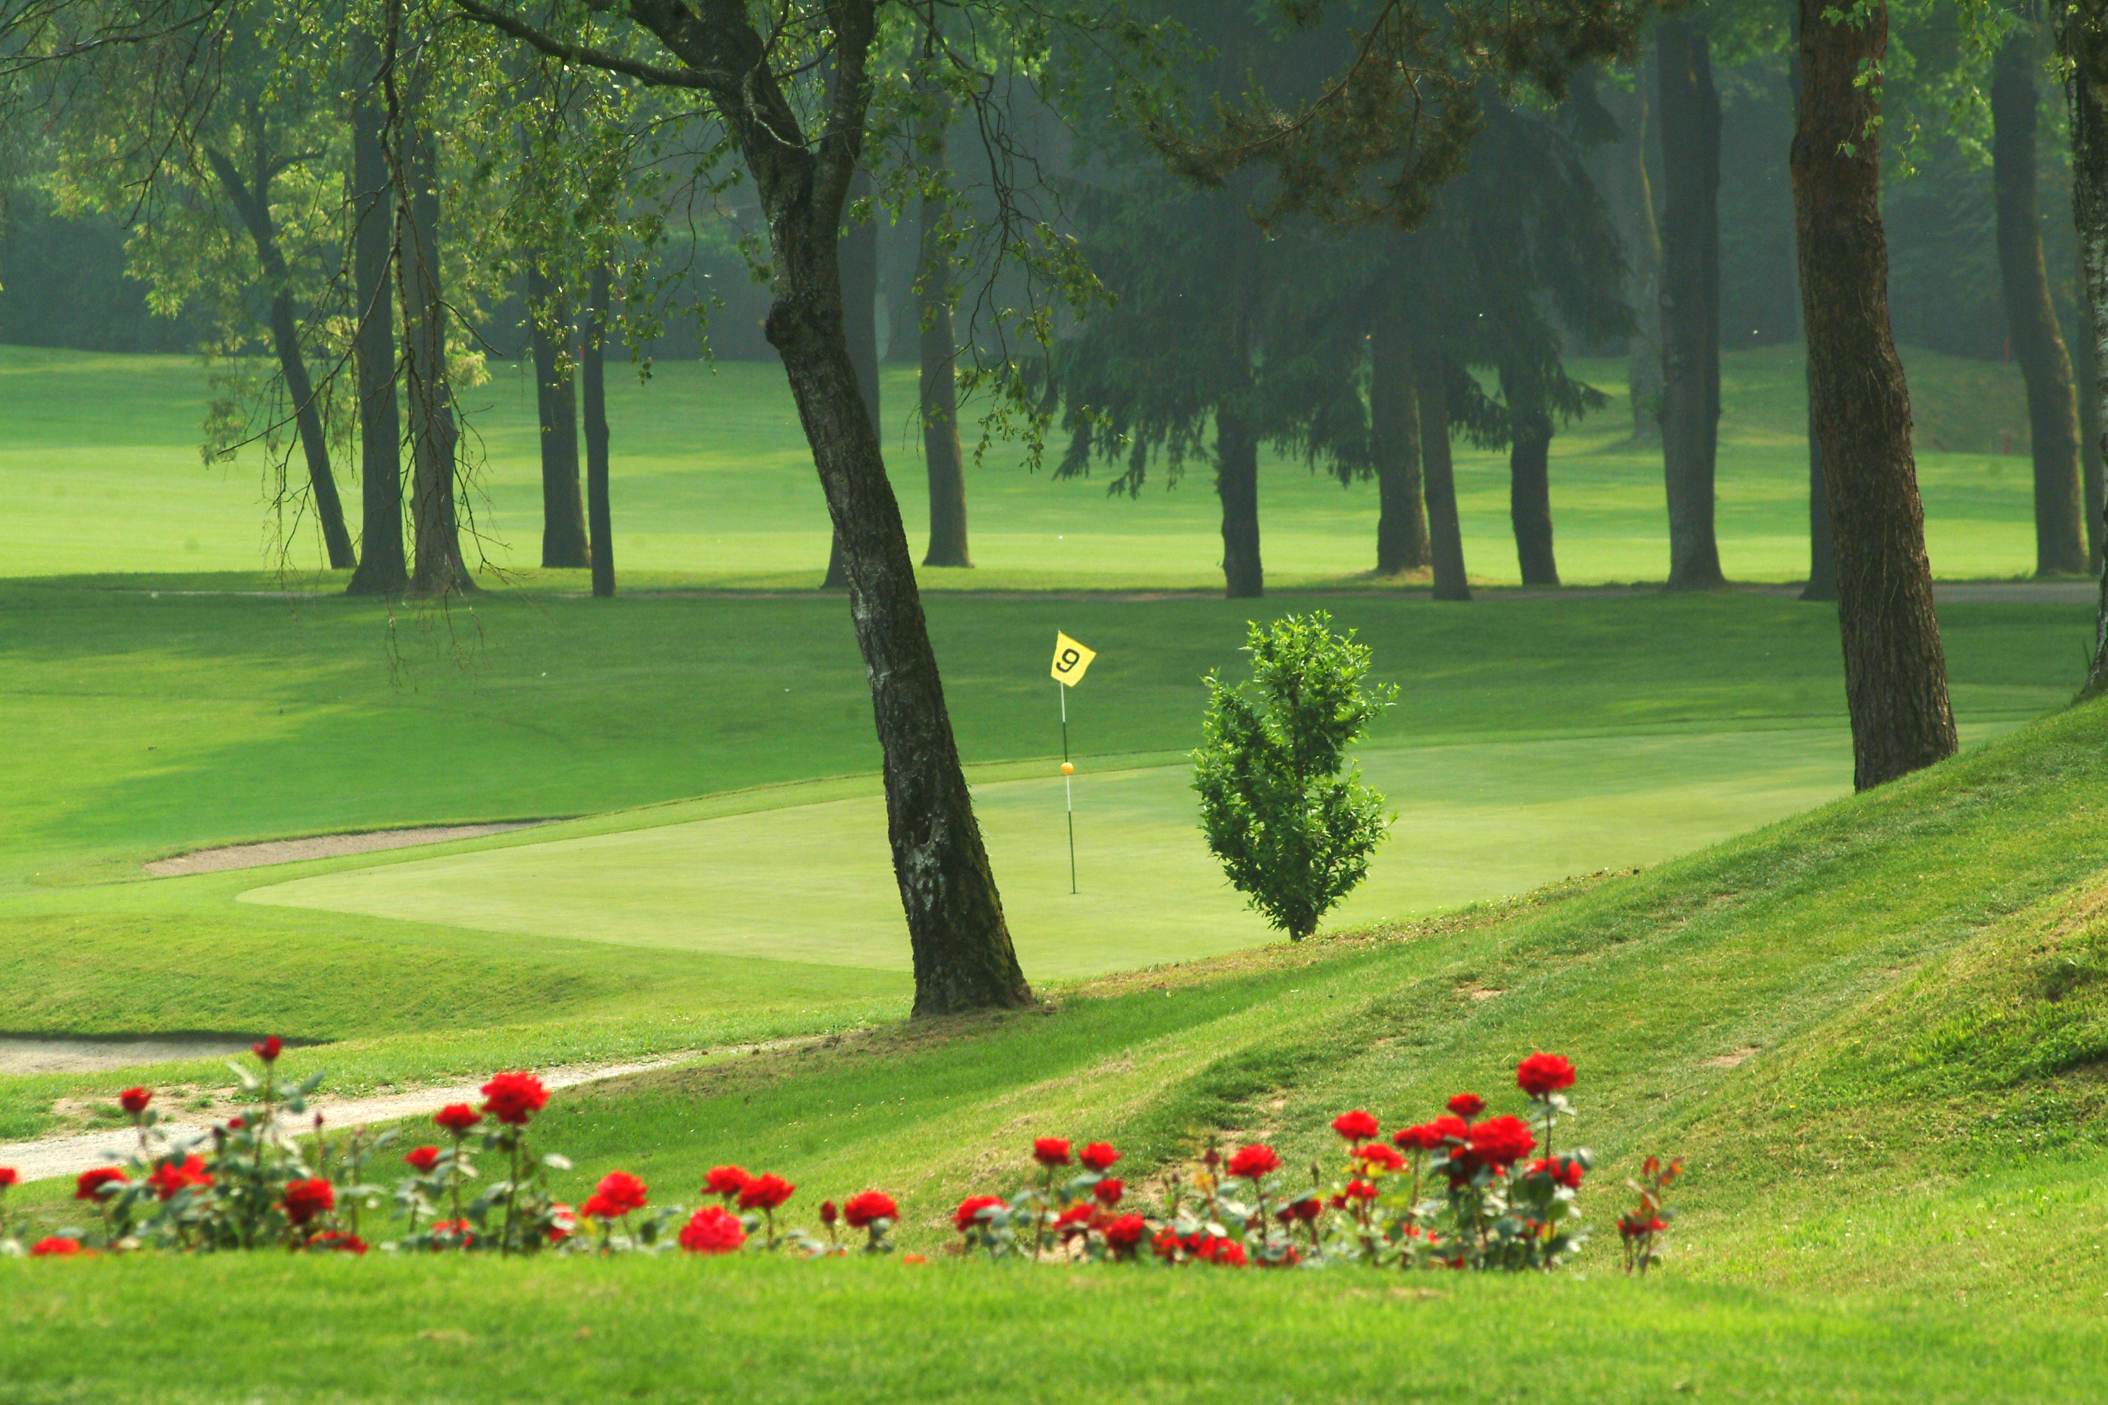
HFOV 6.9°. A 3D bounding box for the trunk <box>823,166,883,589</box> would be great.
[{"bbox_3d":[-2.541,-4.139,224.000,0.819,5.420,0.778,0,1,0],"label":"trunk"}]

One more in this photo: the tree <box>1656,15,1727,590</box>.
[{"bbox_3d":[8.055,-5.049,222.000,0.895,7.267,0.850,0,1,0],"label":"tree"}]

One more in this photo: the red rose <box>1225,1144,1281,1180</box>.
[{"bbox_3d":[0.305,0.707,27.000,0.086,0.060,0.082,0,2,0],"label":"red rose"}]

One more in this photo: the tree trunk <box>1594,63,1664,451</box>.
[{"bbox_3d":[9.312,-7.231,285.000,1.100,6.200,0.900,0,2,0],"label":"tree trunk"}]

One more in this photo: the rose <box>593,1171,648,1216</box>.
[{"bbox_3d":[-0.690,0.783,28.000,0.087,0.068,0.087,0,2,0],"label":"rose"}]

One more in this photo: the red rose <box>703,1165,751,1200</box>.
[{"bbox_3d":[-0.576,0.848,31.000,0.084,0.062,0.080,0,1,0],"label":"red rose"}]

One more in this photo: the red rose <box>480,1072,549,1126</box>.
[{"bbox_3d":[-0.854,0.627,27.800,0.110,0.086,0.110,0,2,0],"label":"red rose"}]

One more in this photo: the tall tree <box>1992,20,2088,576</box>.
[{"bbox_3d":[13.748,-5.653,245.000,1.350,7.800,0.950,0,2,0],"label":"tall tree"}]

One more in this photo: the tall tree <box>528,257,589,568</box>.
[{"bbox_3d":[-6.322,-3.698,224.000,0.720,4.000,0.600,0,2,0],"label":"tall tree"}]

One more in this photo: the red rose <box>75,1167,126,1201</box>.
[{"bbox_3d":[-1.531,0.774,28.200,0.082,0.056,0.082,0,2,0],"label":"red rose"}]

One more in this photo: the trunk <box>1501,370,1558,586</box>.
[{"bbox_3d":[6.069,-2.857,224.000,0.735,2.773,0.698,0,1,0],"label":"trunk"}]

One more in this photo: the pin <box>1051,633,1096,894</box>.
[{"bbox_3d":[0.161,0.486,143.000,0.380,2.150,0.200,0,2,0],"label":"pin"}]

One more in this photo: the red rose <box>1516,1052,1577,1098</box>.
[{"bbox_3d":[0.779,0.589,27.800,0.096,0.073,0.096,0,2,0],"label":"red rose"}]

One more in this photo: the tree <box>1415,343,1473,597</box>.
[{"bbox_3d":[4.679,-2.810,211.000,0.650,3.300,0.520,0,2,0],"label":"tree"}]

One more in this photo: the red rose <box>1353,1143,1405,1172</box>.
[{"bbox_3d":[0.576,0.802,31.000,0.090,0.053,0.086,0,1,0],"label":"red rose"}]

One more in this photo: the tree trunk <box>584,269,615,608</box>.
[{"bbox_3d":[-5.496,-3.281,212.000,0.360,4.100,0.340,0,2,0],"label":"tree trunk"}]

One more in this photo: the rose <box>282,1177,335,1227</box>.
[{"bbox_3d":[-1.145,0.767,27.000,0.082,0.074,0.080,0,2,0],"label":"rose"}]

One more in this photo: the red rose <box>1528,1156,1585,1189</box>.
[{"bbox_3d":[0.772,0.722,27.000,0.086,0.058,0.080,0,2,0],"label":"red rose"}]

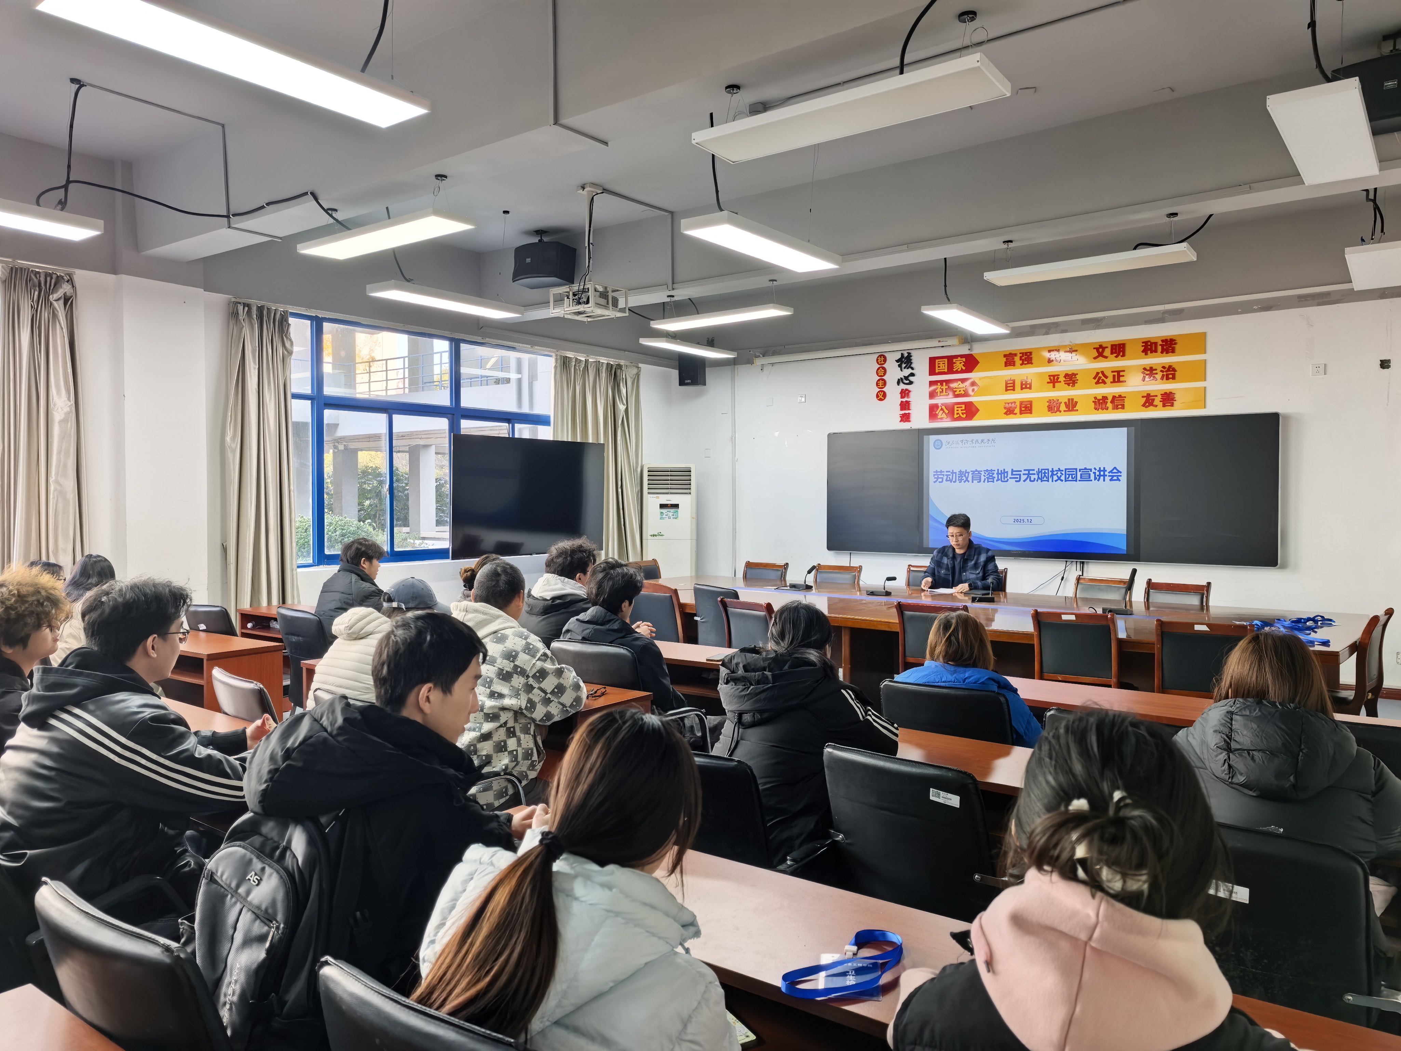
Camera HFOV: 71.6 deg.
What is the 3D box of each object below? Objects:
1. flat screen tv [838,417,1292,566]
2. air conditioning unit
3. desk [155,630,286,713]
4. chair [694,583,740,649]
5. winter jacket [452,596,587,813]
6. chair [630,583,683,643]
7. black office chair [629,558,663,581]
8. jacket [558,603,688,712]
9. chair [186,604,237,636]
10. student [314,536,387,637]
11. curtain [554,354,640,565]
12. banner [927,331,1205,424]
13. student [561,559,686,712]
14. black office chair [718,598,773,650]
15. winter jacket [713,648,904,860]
[{"bbox_3d":[2.921,-0.307,8.771,4.006,1.202,0.090,1,2,37],"label":"flat screen tv"},{"bbox_3d":[-0.350,0.280,11.058,0.580,1.900,0.380,0,2,-1],"label":"air conditioning unit"},{"bbox_3d":[-3.015,1.003,5.480,1.750,0.750,0.410,1,2,36],"label":"desk"},{"bbox_3d":[0.298,0.893,7.280,0.580,0.890,0.550,-2,2,-44],"label":"chair"},{"bbox_3d":[-0.618,0.589,3.209,0.530,0.690,0.500,1,2,39],"label":"winter jacket"},{"bbox_3d":[-0.145,0.845,6.583,0.480,0.920,0.570,1,2,41],"label":"chair"},{"bbox_3d":[-0.289,0.788,8.895,0.570,0.910,0.490,1,2,27],"label":"black office chair"},{"bbox_3d":[-0.315,0.644,4.314,0.560,0.600,0.550,1,2,36],"label":"jacket"},{"bbox_3d":[-2.889,0.931,6.205,0.550,0.890,0.580,1,2,30],"label":"chair"},{"bbox_3d":[-1.759,0.722,5.392,0.550,1.310,0.780,1,2,44],"label":"student"},{"bbox_3d":[-1.055,-0.294,10.070,0.170,2.810,1.300,1,2,37],"label":"curtain"},{"bbox_3d":[3.252,-1.323,8.901,2.491,0.644,0.020,1,2,38],"label":"banner"},{"bbox_3d":[-0.262,0.782,4.391,0.580,1.240,0.800,1,2,36],"label":"student"},{"bbox_3d":[0.457,0.872,5.757,0.470,0.910,0.560,2,2,44],"label":"black office chair"},{"bbox_3d":[0.286,0.676,2.482,0.560,0.740,0.540,1,2,40],"label":"winter jacket"}]

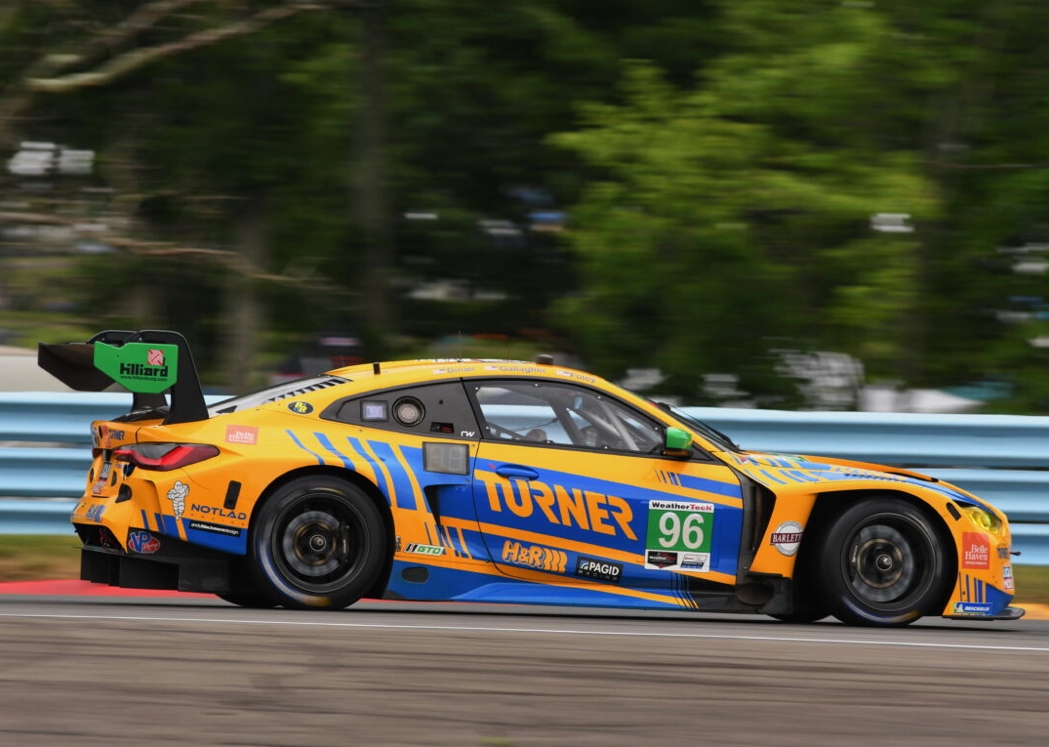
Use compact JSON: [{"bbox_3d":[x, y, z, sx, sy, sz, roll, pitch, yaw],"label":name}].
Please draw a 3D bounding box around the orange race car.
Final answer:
[{"bbox_3d":[0.110,0.555,40.735,5.020,1.380,2.050,2,-1,-12],"label":"orange race car"}]

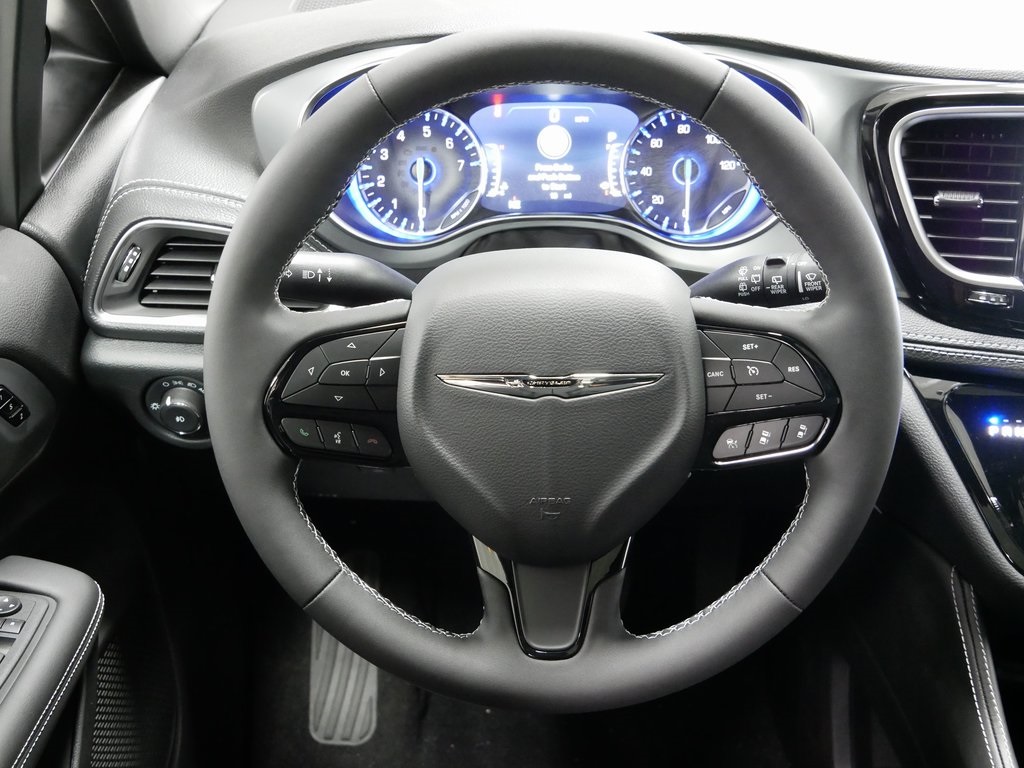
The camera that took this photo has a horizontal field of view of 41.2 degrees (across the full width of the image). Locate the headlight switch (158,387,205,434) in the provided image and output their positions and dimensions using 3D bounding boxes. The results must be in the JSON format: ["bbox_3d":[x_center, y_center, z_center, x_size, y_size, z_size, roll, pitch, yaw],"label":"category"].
[{"bbox_3d":[-0.233,0.019,0.960,0.031,0.031,0.022,-5,29,-10],"label":"headlight switch"}]

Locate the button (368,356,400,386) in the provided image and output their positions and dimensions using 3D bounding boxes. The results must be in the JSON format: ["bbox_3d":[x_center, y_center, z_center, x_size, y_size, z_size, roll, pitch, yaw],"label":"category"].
[{"bbox_3d":[-0.071,-0.007,0.767,0.021,0.016,0.007,0,-8,0],"label":"button"}]

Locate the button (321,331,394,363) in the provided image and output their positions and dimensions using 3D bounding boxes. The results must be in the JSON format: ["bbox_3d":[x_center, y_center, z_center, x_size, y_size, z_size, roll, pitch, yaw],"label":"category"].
[{"bbox_3d":[-0.087,-0.021,0.768,0.042,0.018,0.009,0,3,-3],"label":"button"}]

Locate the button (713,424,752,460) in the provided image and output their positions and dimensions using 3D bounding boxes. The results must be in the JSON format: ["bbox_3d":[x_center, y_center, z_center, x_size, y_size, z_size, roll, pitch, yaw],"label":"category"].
[{"bbox_3d":[0.123,0.032,0.755,0.024,0.018,0.007,-4,-8,-1],"label":"button"}]

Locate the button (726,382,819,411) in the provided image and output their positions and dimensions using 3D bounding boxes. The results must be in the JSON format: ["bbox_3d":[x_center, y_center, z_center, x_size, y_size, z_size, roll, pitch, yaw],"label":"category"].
[{"bbox_3d":[0.147,0.007,0.768,0.052,0.016,0.009,0,3,3],"label":"button"}]

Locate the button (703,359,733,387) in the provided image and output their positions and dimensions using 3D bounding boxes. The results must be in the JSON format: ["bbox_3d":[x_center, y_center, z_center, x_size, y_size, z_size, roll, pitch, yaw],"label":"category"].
[{"bbox_3d":[0.115,-0.006,0.760,0.020,0.016,0.007,0,-8,0],"label":"button"}]

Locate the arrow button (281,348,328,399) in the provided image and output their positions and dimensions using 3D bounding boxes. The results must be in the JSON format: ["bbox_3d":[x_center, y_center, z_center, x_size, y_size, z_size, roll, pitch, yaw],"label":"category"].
[{"bbox_3d":[-0.116,-0.006,0.767,0.026,0.030,0.007,0,-8,0],"label":"arrow button"}]

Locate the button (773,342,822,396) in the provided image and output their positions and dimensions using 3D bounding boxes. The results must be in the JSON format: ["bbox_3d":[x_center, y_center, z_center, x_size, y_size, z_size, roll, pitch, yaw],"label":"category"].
[{"bbox_3d":[0.161,-0.008,0.768,0.029,0.029,0.009,0,3,3],"label":"button"}]

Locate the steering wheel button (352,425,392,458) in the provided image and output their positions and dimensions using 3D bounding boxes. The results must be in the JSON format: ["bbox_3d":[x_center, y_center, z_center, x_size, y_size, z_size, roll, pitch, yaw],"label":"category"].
[{"bbox_3d":[-0.079,0.033,0.768,0.023,0.019,0.009,0,3,-3],"label":"steering wheel button"}]

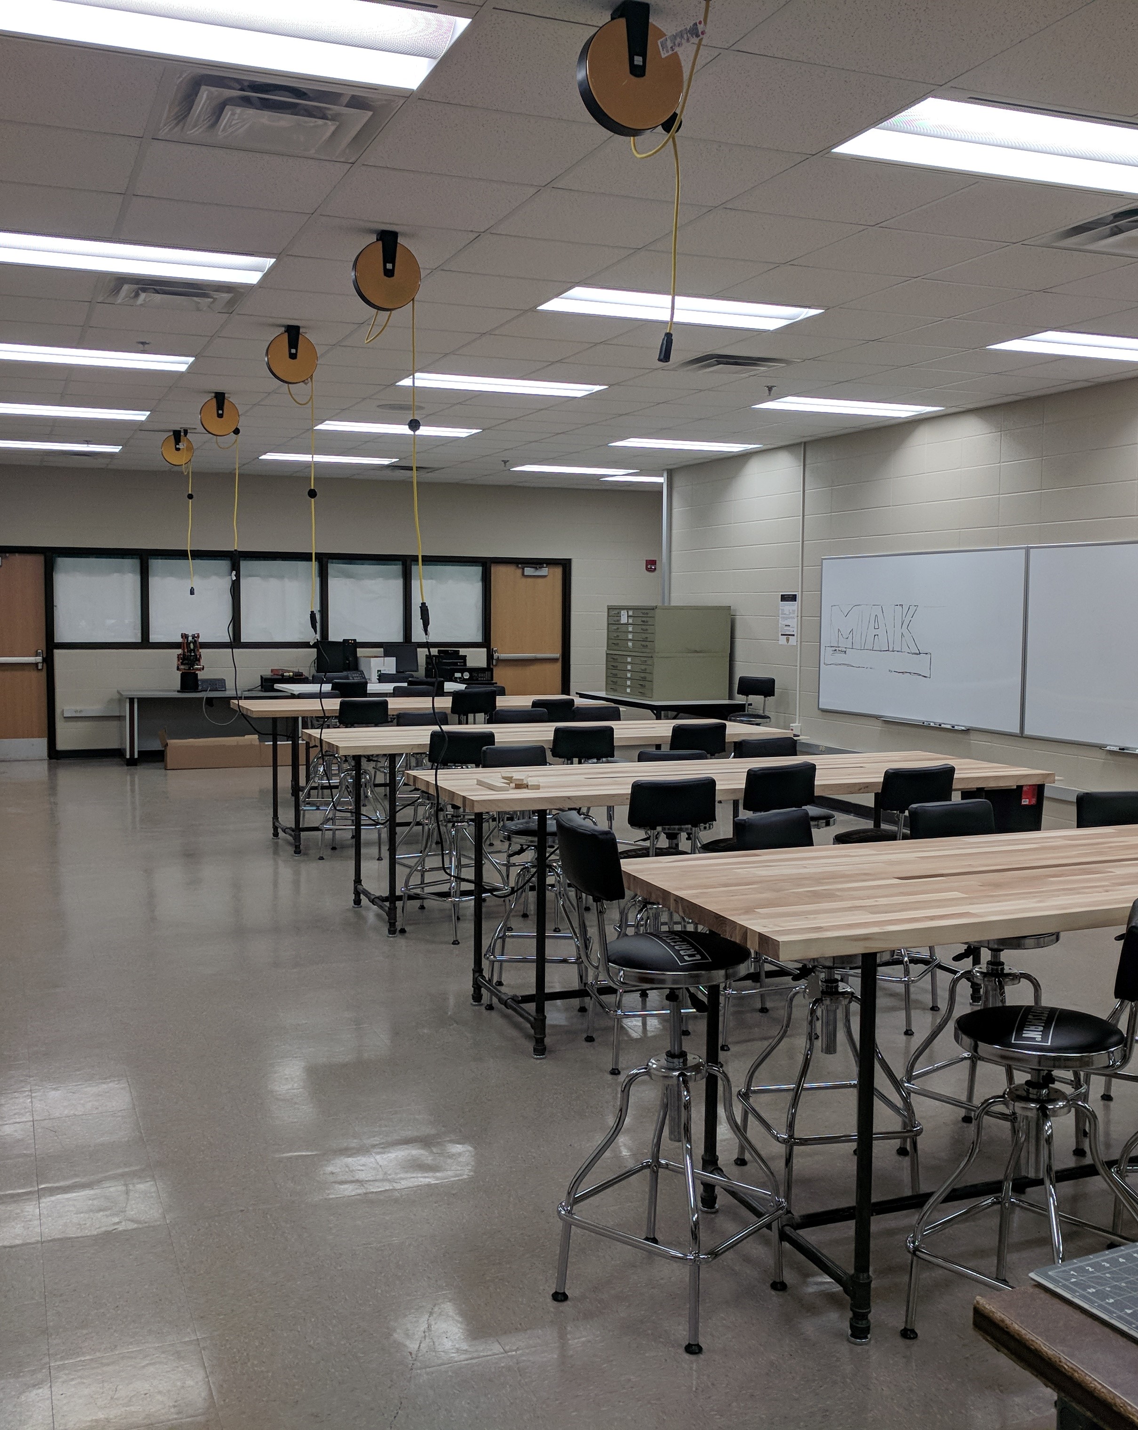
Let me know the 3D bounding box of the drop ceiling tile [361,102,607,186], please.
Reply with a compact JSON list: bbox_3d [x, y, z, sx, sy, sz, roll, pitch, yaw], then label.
[{"bbox_3d":[-0.240,-1.652,4.136,0.600,0.020,0.600,-1,5,-22],"label":"drop ceiling tile"}]

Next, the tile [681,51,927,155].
[{"bbox_3d":[0.553,-1.620,3.785,0.603,0.024,0.603,-1,5,-22],"label":"tile"}]

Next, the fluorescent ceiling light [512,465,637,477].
[{"bbox_3d":[0.043,-2.427,14.074,1.215,0.060,0.605,-1,5,-22],"label":"fluorescent ceiling light"}]

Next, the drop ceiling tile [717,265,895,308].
[{"bbox_3d":[1.008,-1.779,5.934,0.600,0.020,0.600,-1,5,-21],"label":"drop ceiling tile"}]

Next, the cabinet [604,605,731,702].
[{"bbox_3d":[0.906,-0.583,13.176,0.750,0.835,1.040,-1,5,-22],"label":"cabinet"}]

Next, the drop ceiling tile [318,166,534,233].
[{"bbox_3d":[-0.465,-1.697,4.701,0.600,0.020,0.600,-1,5,-22],"label":"drop ceiling tile"}]

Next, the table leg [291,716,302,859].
[{"bbox_3d":[-1.718,0.444,9.054,0.045,0.865,0.045,-1,5,-22],"label":"table leg"}]

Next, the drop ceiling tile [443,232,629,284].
[{"bbox_3d":[-0.126,-1.753,5.488,0.600,0.020,0.600,-1,5,-21],"label":"drop ceiling tile"}]

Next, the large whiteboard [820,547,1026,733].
[{"bbox_3d":[2.450,-0.548,10.236,0.035,1.210,2.430,-1,5,-22],"label":"large whiteboard"}]

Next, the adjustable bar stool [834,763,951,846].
[{"bbox_3d":[1.233,0.682,5.659,0.500,1.018,0.520,-2,5,-29],"label":"adjustable bar stool"}]

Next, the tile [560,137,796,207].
[{"bbox_3d":[0.324,-1.662,4.354,0.600,0.018,0.600,-1,5,-22],"label":"tile"}]

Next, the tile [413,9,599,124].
[{"bbox_3d":[-0.018,-1.603,3.565,0.600,0.018,0.600,-1,5,-22],"label":"tile"}]

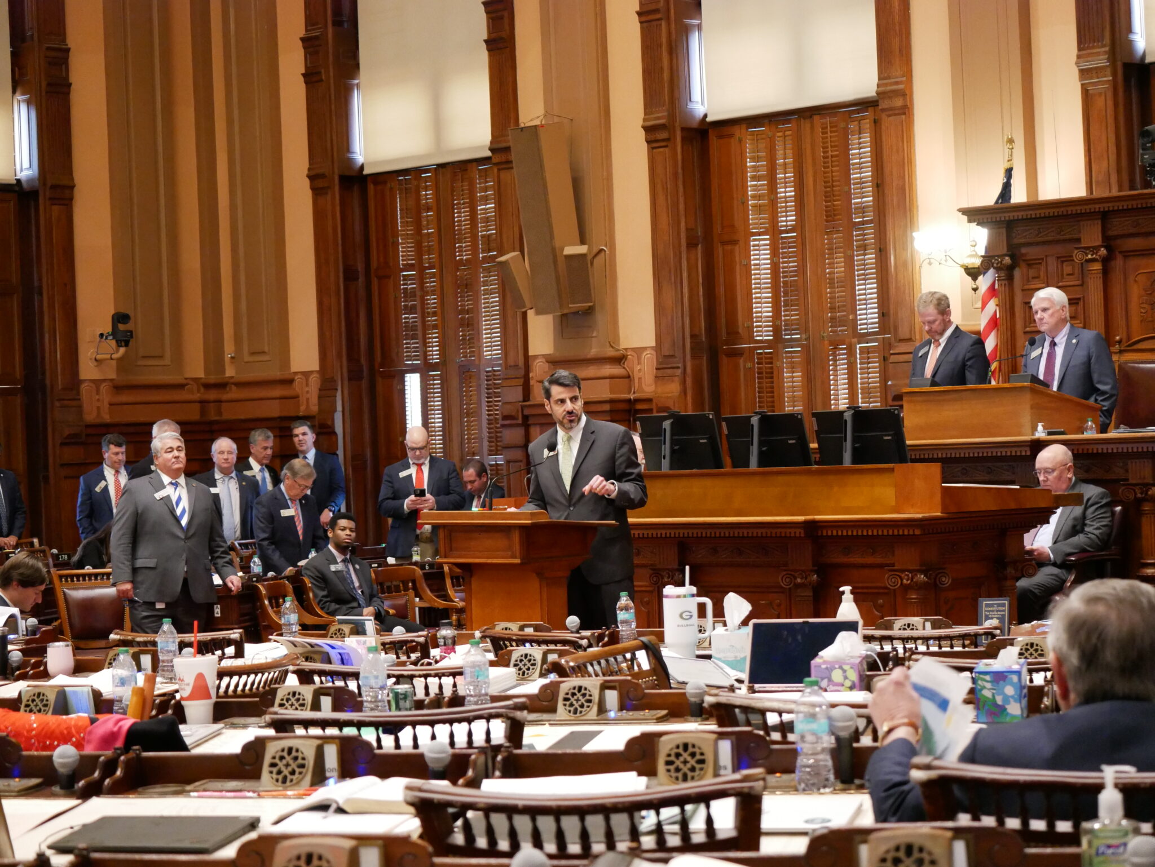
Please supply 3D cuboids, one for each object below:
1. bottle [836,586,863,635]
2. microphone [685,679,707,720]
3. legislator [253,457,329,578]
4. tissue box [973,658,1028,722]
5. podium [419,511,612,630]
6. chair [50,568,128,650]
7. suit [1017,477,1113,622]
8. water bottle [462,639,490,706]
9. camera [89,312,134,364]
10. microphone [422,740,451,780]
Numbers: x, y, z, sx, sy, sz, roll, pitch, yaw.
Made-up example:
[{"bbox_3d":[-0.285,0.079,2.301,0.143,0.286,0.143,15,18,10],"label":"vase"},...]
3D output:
[{"bbox_3d":[0.808,0.560,8.900,0.085,0.210,0.075,-2,0,0],"label":"bottle"},{"bbox_3d":[0.292,0.659,7.400,0.053,0.097,0.053,-2,0,0],"label":"microphone"},{"bbox_3d":[-1.730,0.956,18.200,0.580,1.600,0.550,-2,0,-37],"label":"legislator"},{"bbox_3d":[1.025,0.624,7.270,0.112,0.125,0.112,-2,5,16],"label":"tissue box"},{"bbox_3d":[-0.227,0.898,12.100,0.500,1.180,0.720,-2,0,-41],"label":"podium"},{"bbox_3d":[-2.599,1.230,16.500,0.580,1.000,0.600,-2,0,-25],"label":"chair"},{"bbox_3d":[2.346,0.721,14.700,0.700,1.000,0.540,-2,0,-35],"label":"suit"},{"bbox_3d":[-0.252,0.622,7.550,0.066,0.205,0.066,-2,0,0],"label":"water bottle"},{"bbox_3d":[-3.459,-0.710,22.300,0.330,0.390,0.300,-2,0,-14],"label":"camera"},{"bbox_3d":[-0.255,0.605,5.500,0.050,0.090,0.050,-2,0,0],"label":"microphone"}]

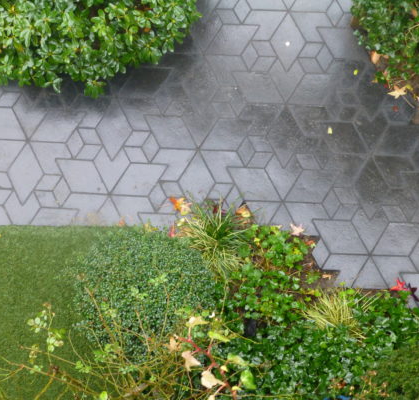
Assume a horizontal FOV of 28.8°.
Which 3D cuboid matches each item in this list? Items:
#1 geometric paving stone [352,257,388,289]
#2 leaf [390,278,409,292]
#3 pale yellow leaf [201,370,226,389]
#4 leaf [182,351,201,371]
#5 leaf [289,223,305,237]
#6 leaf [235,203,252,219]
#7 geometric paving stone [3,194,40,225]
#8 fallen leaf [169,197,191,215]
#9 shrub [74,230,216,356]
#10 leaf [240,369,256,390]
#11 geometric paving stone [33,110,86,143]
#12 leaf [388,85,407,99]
[{"bbox_3d":[0.838,0.380,4.279,0.199,0.045,0.175,2,80,1],"label":"geometric paving stone"},{"bbox_3d":[1.015,0.456,4.357,0.099,0.030,0.074,2,80,2],"label":"leaf"},{"bbox_3d":[0.015,0.764,3.471,0.101,0.035,0.081,2,80,2],"label":"pale yellow leaf"},{"bbox_3d":[-0.076,0.691,3.485,0.083,0.035,0.089,2,80,2],"label":"leaf"},{"bbox_3d":[0.463,0.158,4.290,0.076,0.020,0.076,2,80,1],"label":"leaf"},{"bbox_3d":[0.179,0.055,4.310,0.085,0.025,0.079,2,80,1],"label":"leaf"},{"bbox_3d":[-1.027,0.048,4.506,0.210,0.050,0.188,2,80,2],"label":"geometric paving stone"},{"bbox_3d":[-0.156,0.032,4.319,0.106,0.025,0.095,2,80,1],"label":"fallen leaf"},{"bbox_3d":[-0.311,0.448,3.984,0.720,0.550,0.639,2,80,1],"label":"shrub"},{"bbox_3d":[0.165,0.763,3.468,0.069,0.035,0.088,2,80,2],"label":"leaf"},{"bbox_3d":[-0.848,-0.403,4.581,0.313,0.050,0.181,2,80,2],"label":"geometric paving stone"},{"bbox_3d":[1.046,-0.600,4.542,0.106,0.025,0.082,2,80,2],"label":"leaf"}]

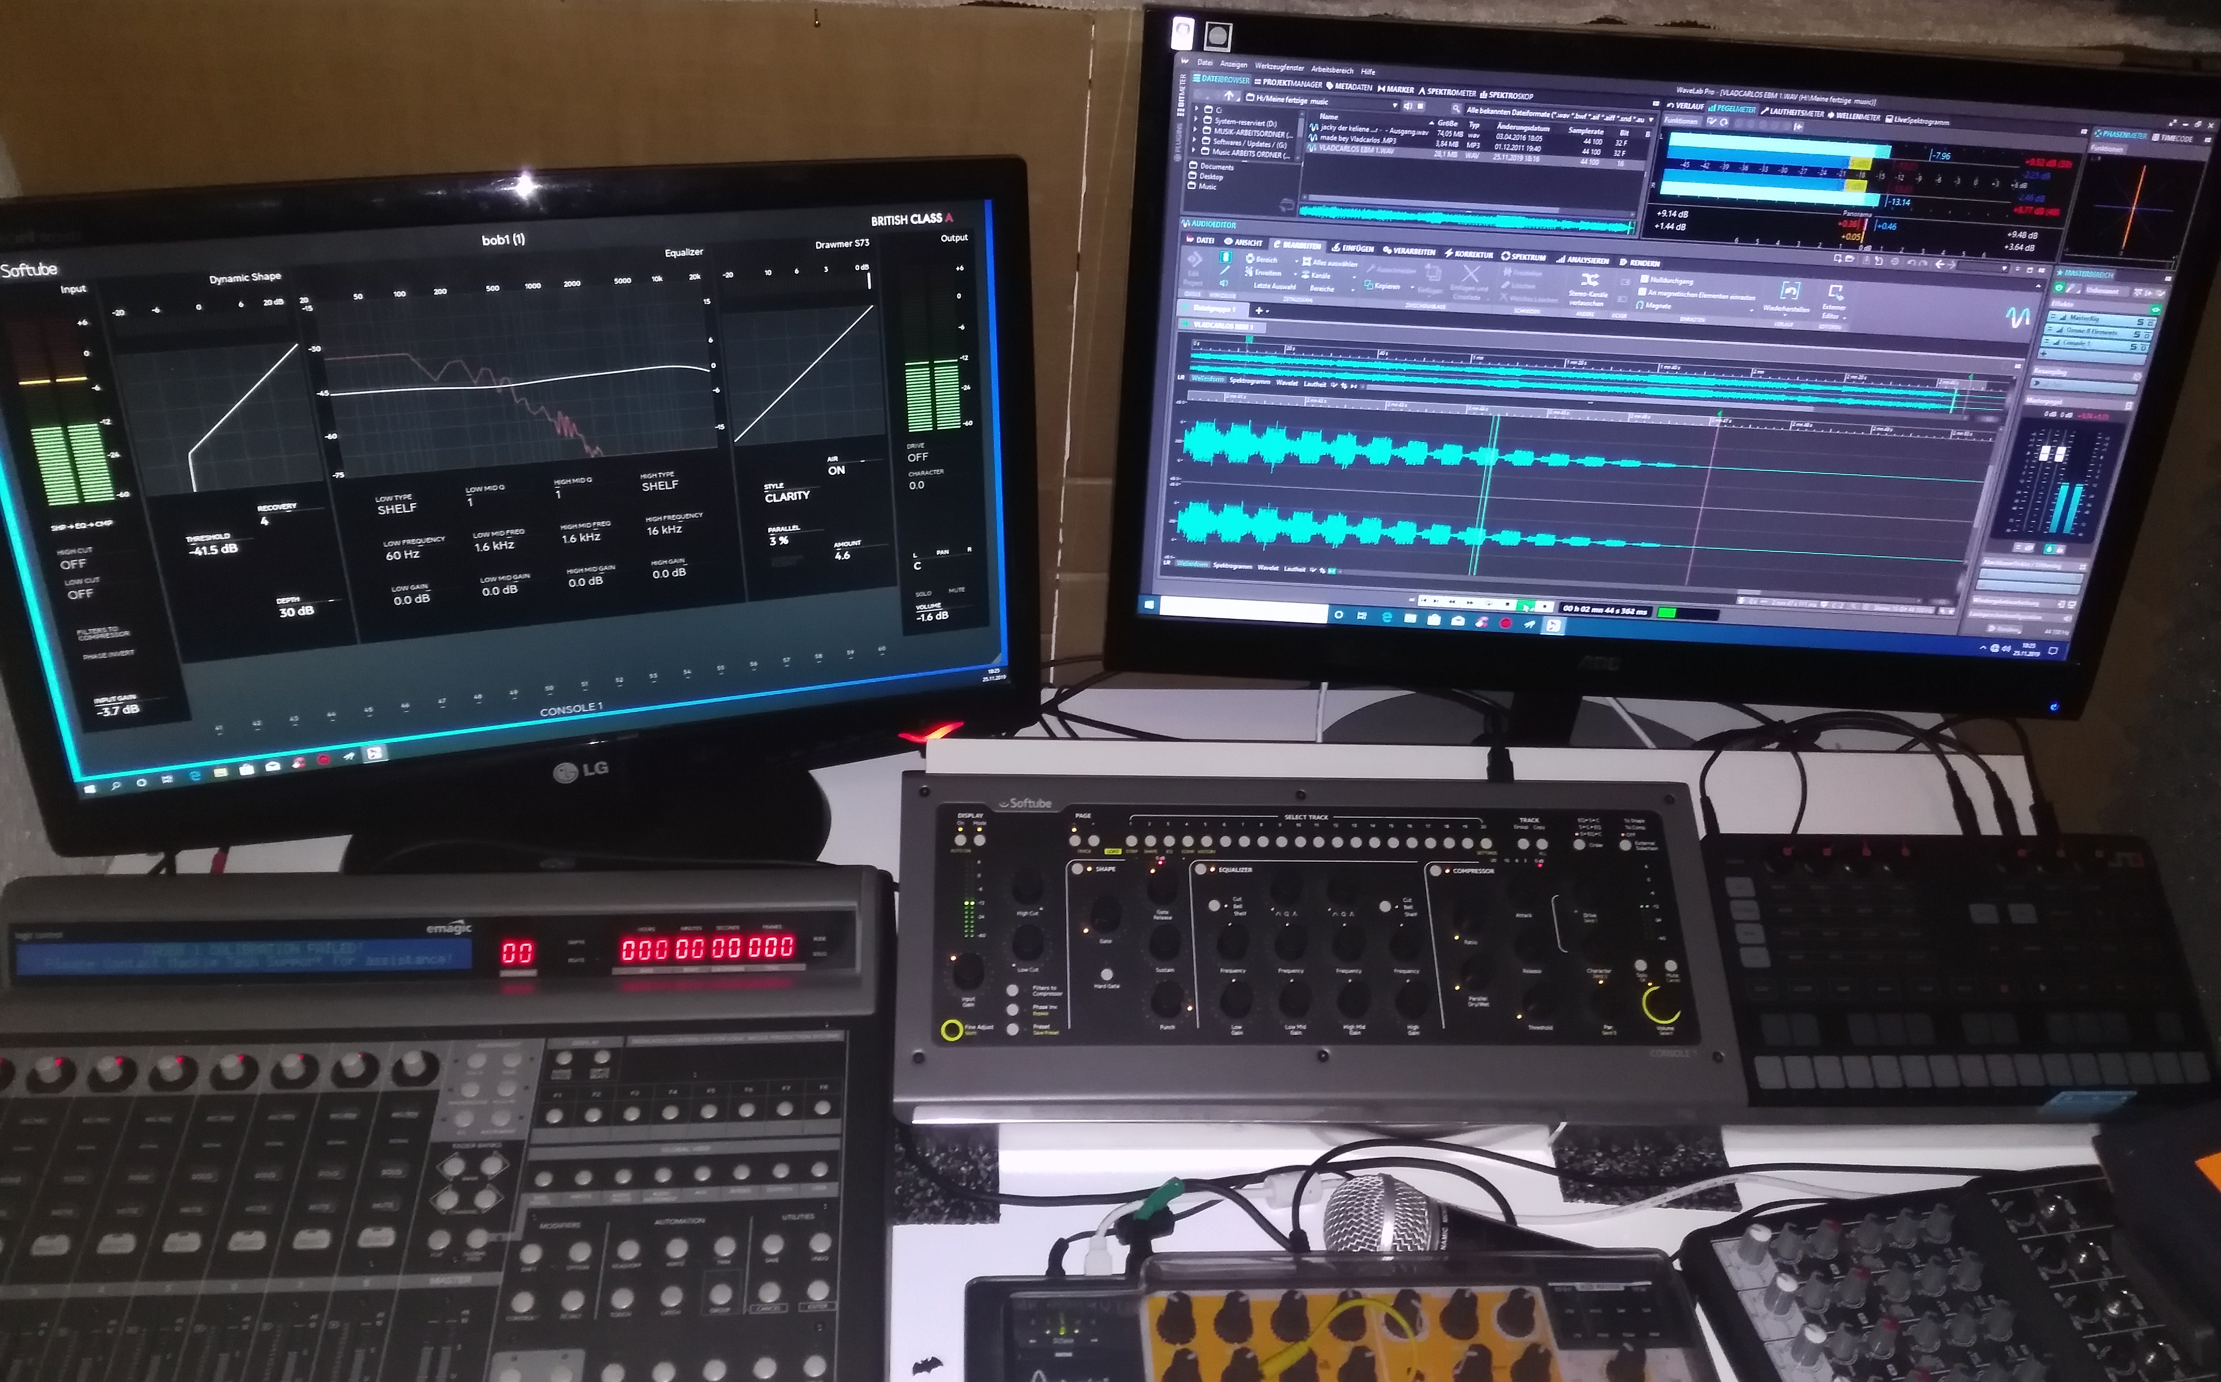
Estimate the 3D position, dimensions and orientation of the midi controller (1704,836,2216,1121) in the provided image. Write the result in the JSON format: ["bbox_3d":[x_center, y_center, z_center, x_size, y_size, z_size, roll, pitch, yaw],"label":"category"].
[{"bbox_3d":[0.465,0.151,0.985,0.256,0.044,0.150,0,59,-3],"label":"midi controller"}]

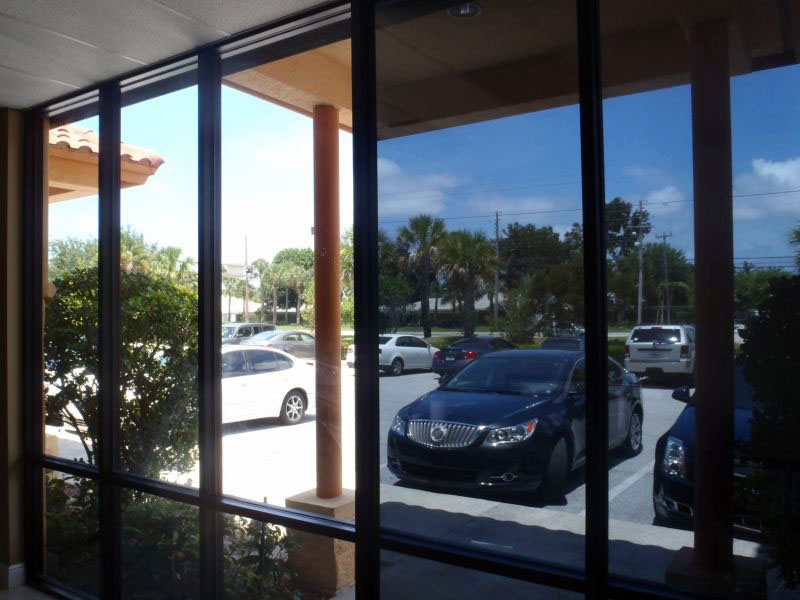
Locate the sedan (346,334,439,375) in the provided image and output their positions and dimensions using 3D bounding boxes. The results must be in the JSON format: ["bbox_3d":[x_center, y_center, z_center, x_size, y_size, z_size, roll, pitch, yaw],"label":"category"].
[{"bbox_3d":[0.040,2.035,24.550,1.810,1.450,4.720,-2,-2,37],"label":"sedan"}]

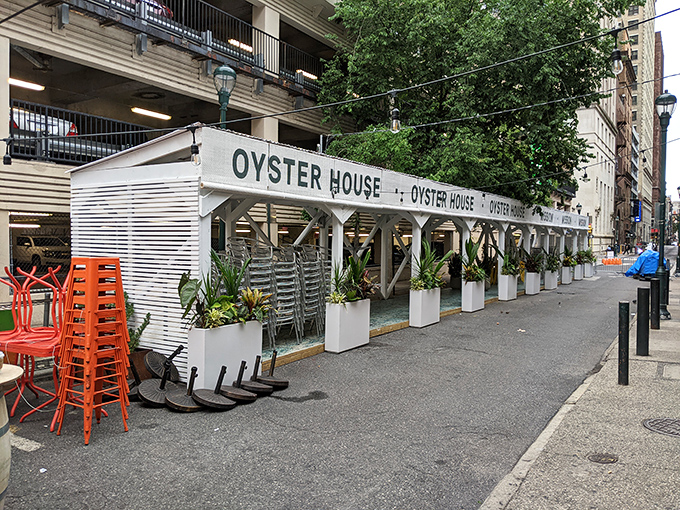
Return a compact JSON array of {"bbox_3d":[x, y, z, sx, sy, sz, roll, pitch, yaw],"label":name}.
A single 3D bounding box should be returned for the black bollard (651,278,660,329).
[{"bbox_3d":[6.064,0.943,10.175,0.150,0.955,0.150,2,2,34],"label":"black bollard"}]

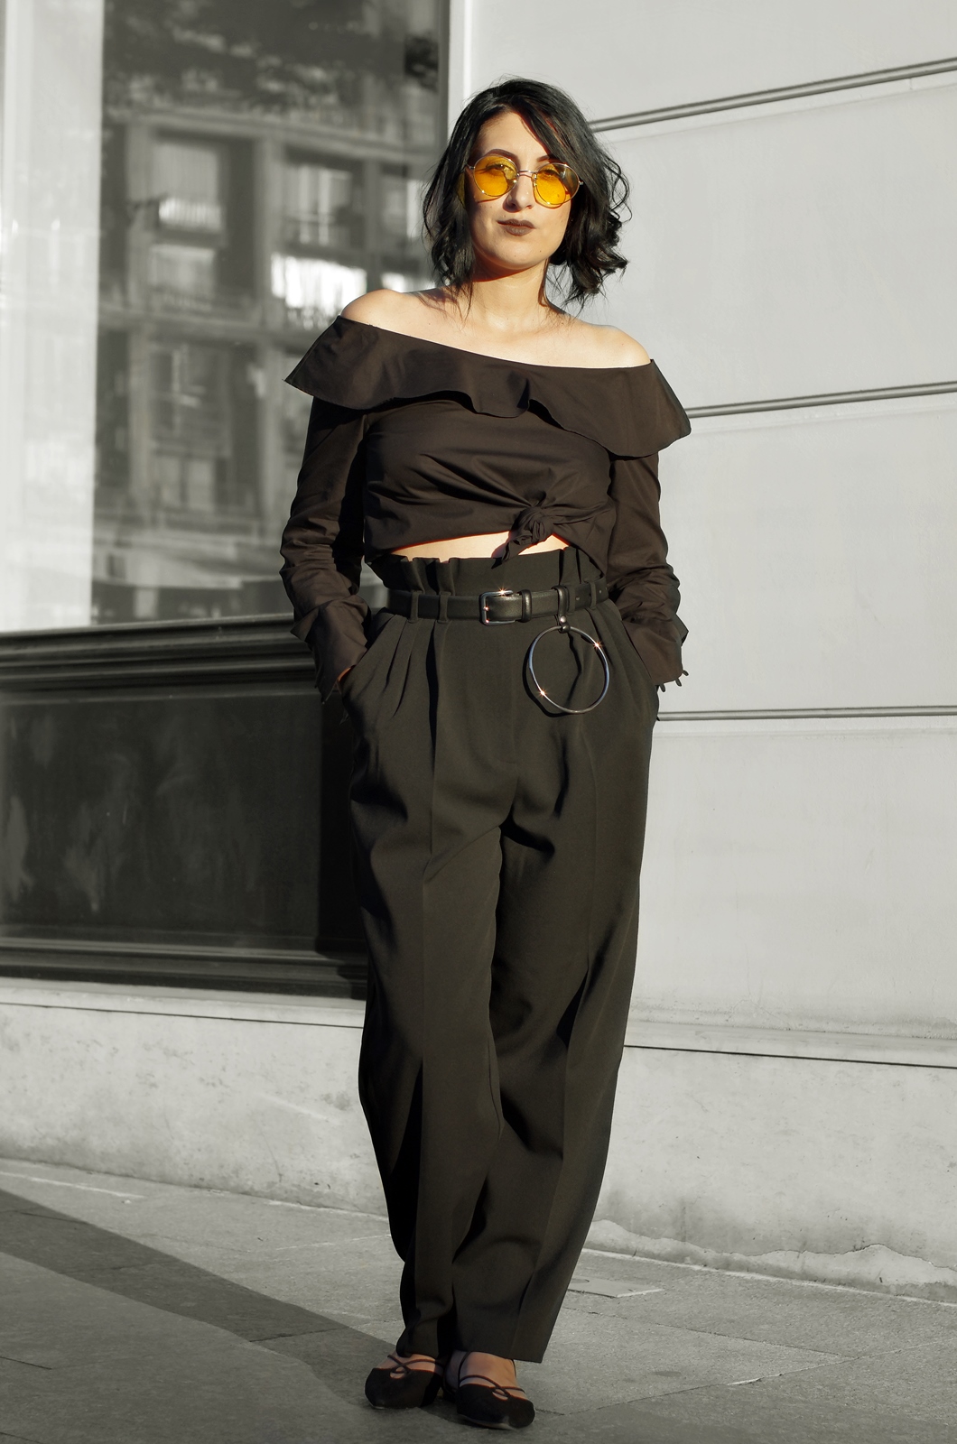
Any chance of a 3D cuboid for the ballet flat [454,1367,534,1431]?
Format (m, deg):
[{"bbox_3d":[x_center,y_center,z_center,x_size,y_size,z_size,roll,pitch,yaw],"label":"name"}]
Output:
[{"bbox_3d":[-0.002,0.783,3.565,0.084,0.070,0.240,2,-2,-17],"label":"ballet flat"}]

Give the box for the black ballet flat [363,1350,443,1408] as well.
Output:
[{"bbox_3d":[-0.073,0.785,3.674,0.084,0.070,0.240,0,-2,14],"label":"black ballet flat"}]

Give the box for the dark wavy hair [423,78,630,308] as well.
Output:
[{"bbox_3d":[0.059,-0.645,3.673,0.245,0.265,0.230,5,-2,0],"label":"dark wavy hair"}]

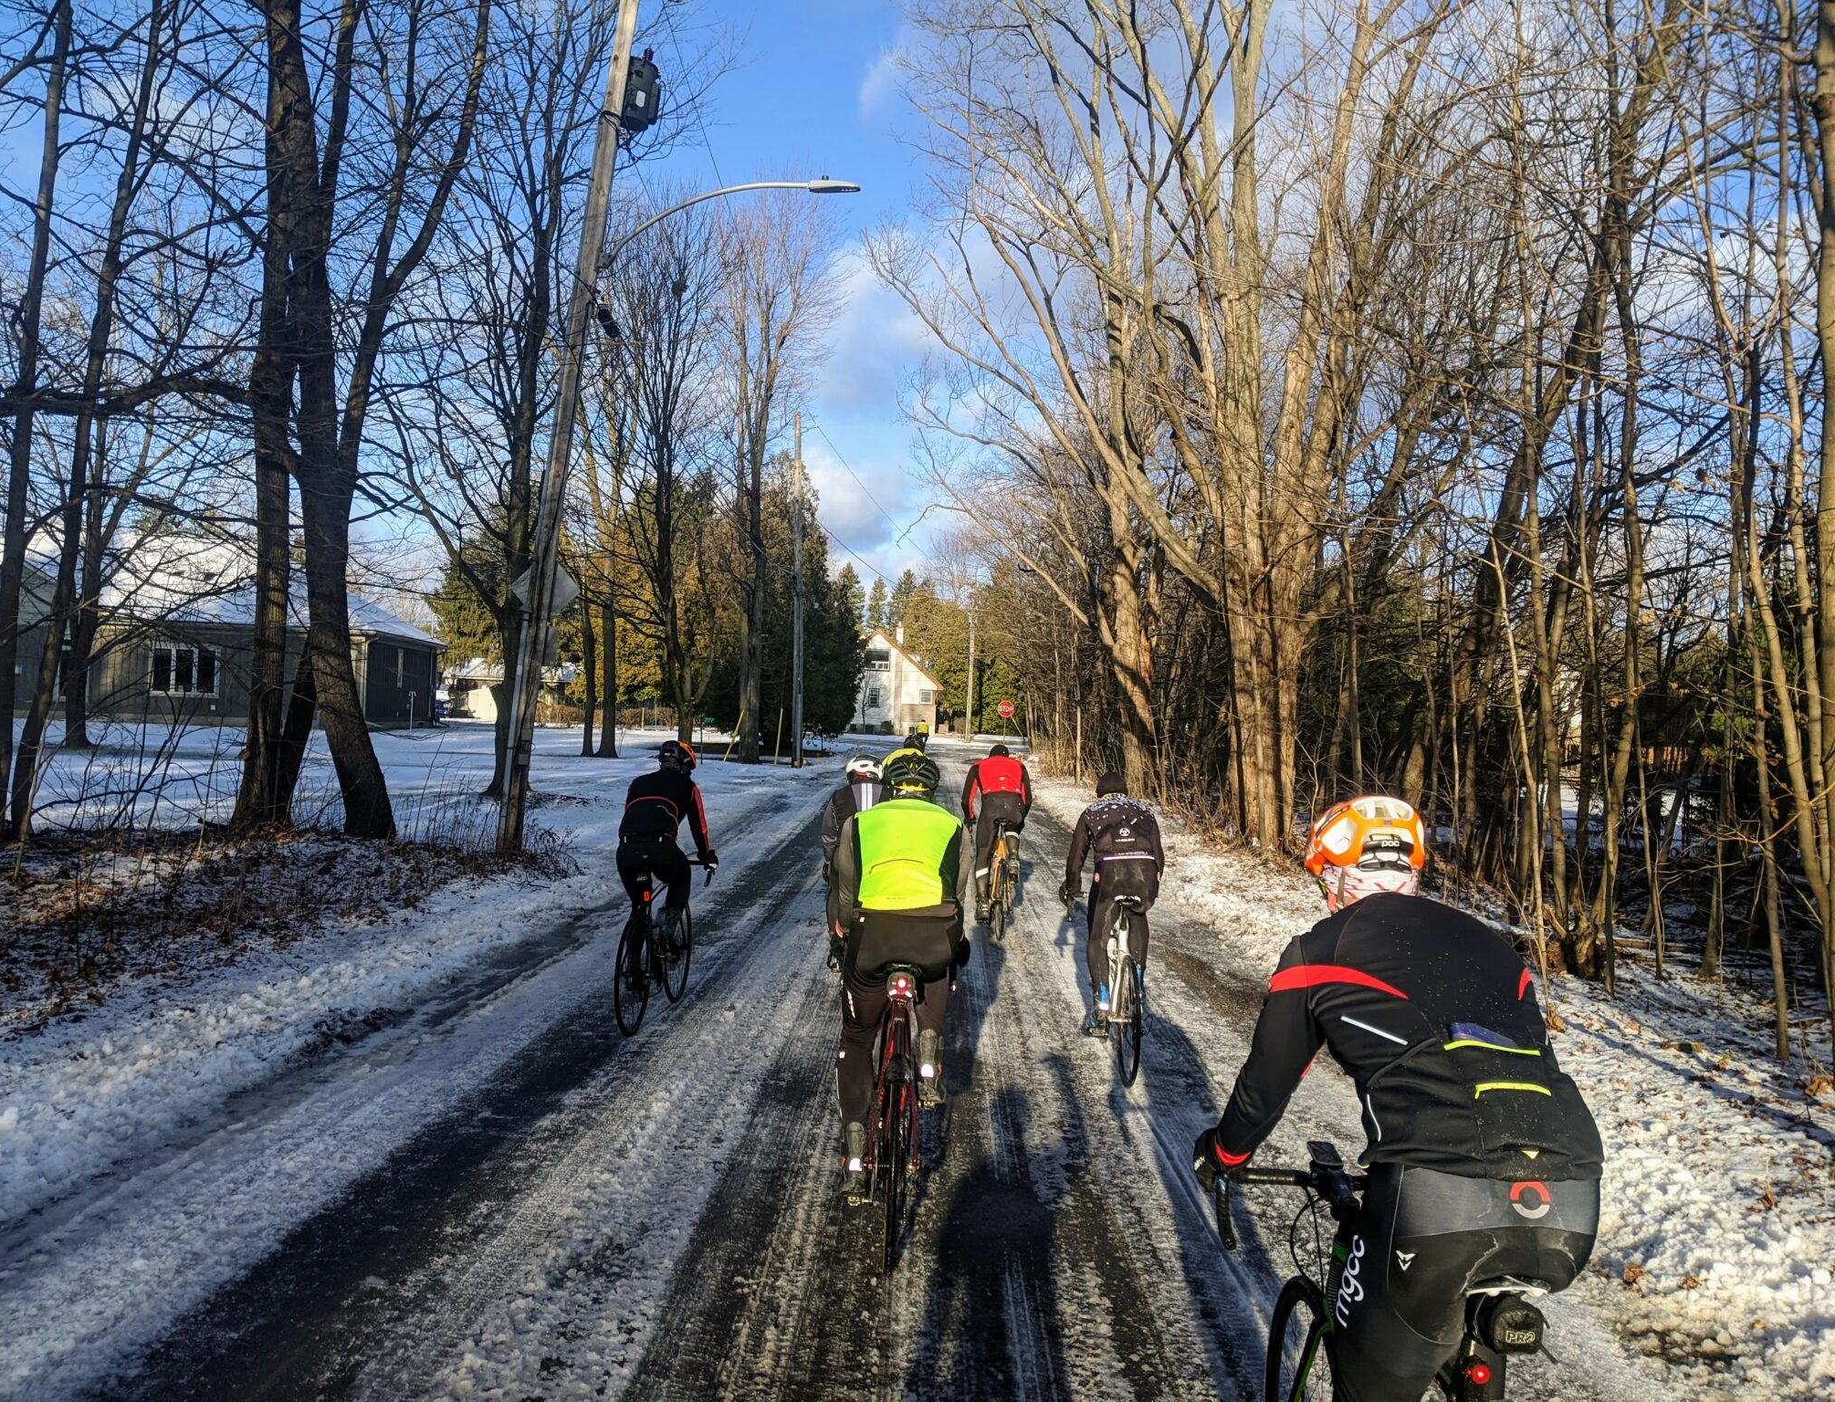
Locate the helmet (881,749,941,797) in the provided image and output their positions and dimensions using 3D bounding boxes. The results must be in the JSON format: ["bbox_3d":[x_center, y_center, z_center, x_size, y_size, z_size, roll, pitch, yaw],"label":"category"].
[{"bbox_3d":[-0.024,0.264,5.380,0.210,0.175,0.280,1,-1,-6],"label":"helmet"}]

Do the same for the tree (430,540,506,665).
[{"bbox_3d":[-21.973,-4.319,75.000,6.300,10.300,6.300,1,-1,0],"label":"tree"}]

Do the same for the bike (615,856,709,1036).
[{"bbox_3d":[-1.560,1.400,8.720,0.430,0.980,1.670,2,-1,5],"label":"bike"}]

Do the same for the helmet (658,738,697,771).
[{"bbox_3d":[-1.446,0.331,8.800,0.210,0.180,0.280,1,-1,25],"label":"helmet"}]

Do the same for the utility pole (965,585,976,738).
[{"bbox_3d":[3.305,-2.292,88.000,0.320,9.500,0.320,3,-1,0],"label":"utility pole"}]

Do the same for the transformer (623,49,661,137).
[{"bbox_3d":[-3.493,-7.727,18.500,0.460,0.900,0.450,7,-1,9],"label":"transformer"}]

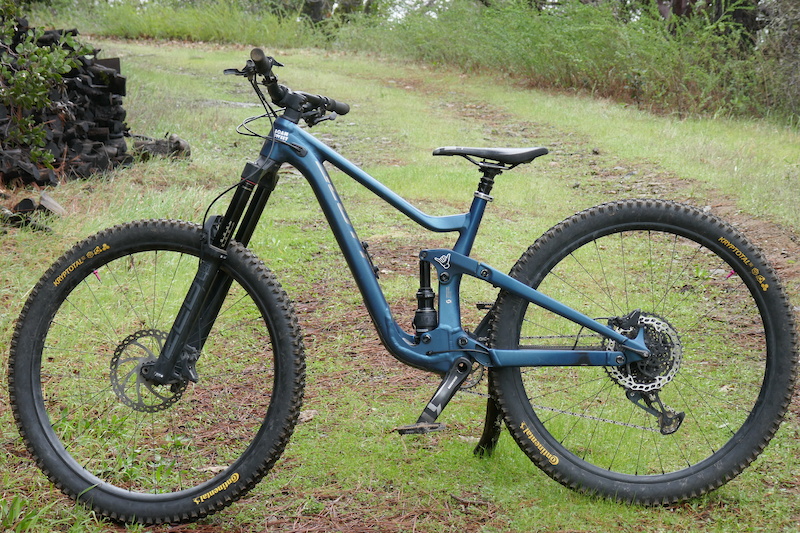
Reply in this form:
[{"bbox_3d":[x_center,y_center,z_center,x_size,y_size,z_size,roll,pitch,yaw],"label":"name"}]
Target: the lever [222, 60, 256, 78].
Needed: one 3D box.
[{"bbox_3d":[-0.354,-0.449,5.260,0.085,0.048,0.125,-3,-5,13],"label":"lever"}]

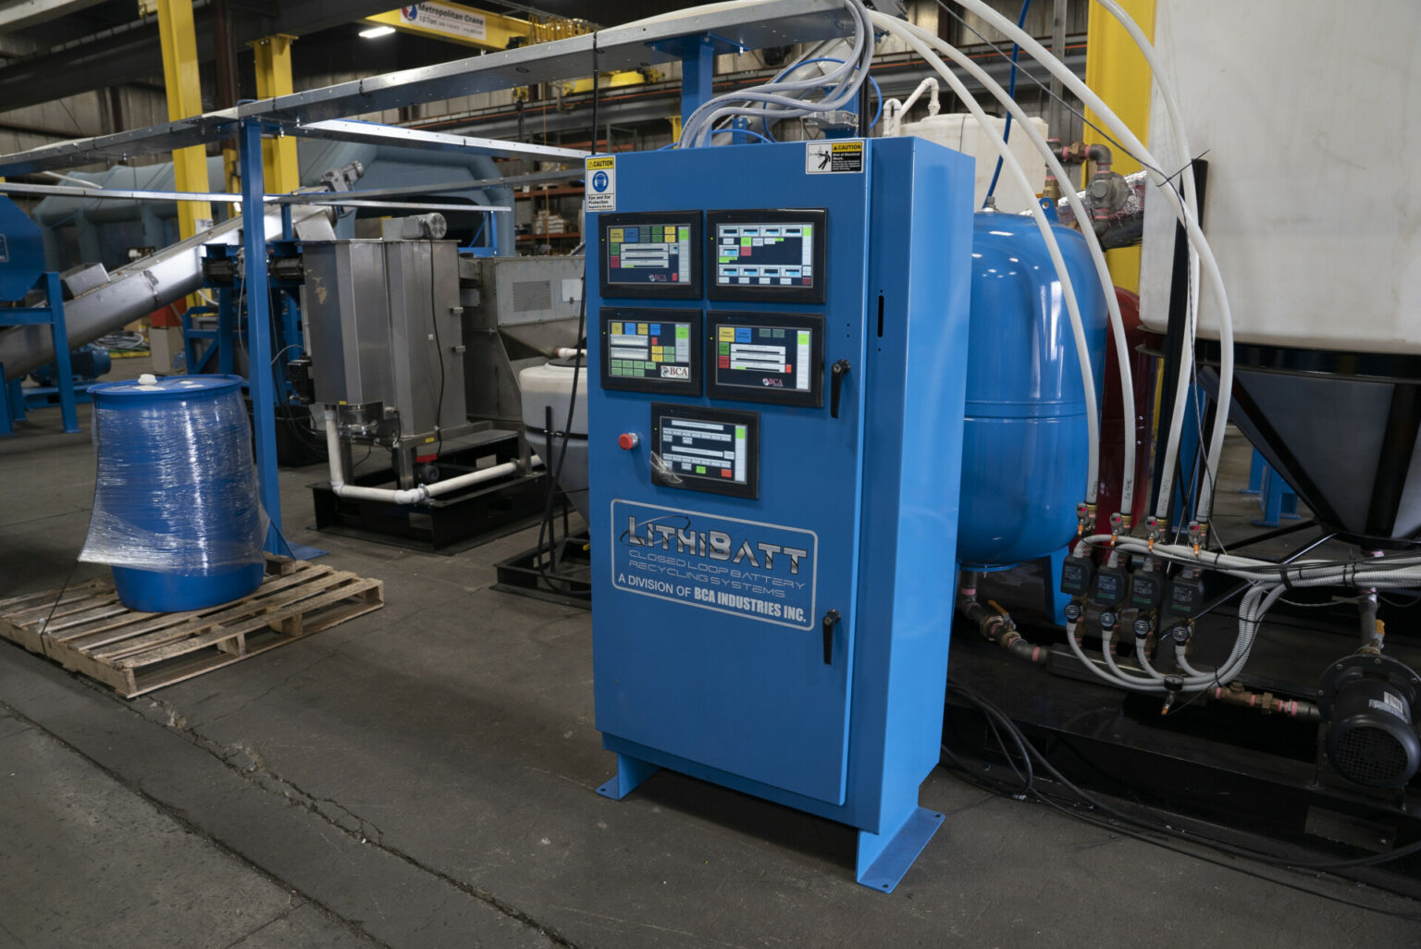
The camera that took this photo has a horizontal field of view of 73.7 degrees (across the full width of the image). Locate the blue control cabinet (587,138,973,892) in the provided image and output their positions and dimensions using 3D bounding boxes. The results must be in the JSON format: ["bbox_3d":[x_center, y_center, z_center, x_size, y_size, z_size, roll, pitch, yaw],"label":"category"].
[{"bbox_3d":[0.158,0.076,2.430,0.874,1.694,0.433,7,14,31],"label":"blue control cabinet"}]

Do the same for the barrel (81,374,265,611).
[{"bbox_3d":[-2.213,0.055,3.950,0.605,0.885,0.605,7,14,31],"label":"barrel"}]

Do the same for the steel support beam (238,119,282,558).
[{"bbox_3d":[-2.212,-0.623,4.669,0.078,2.141,0.078,7,14,31],"label":"steel support beam"}]

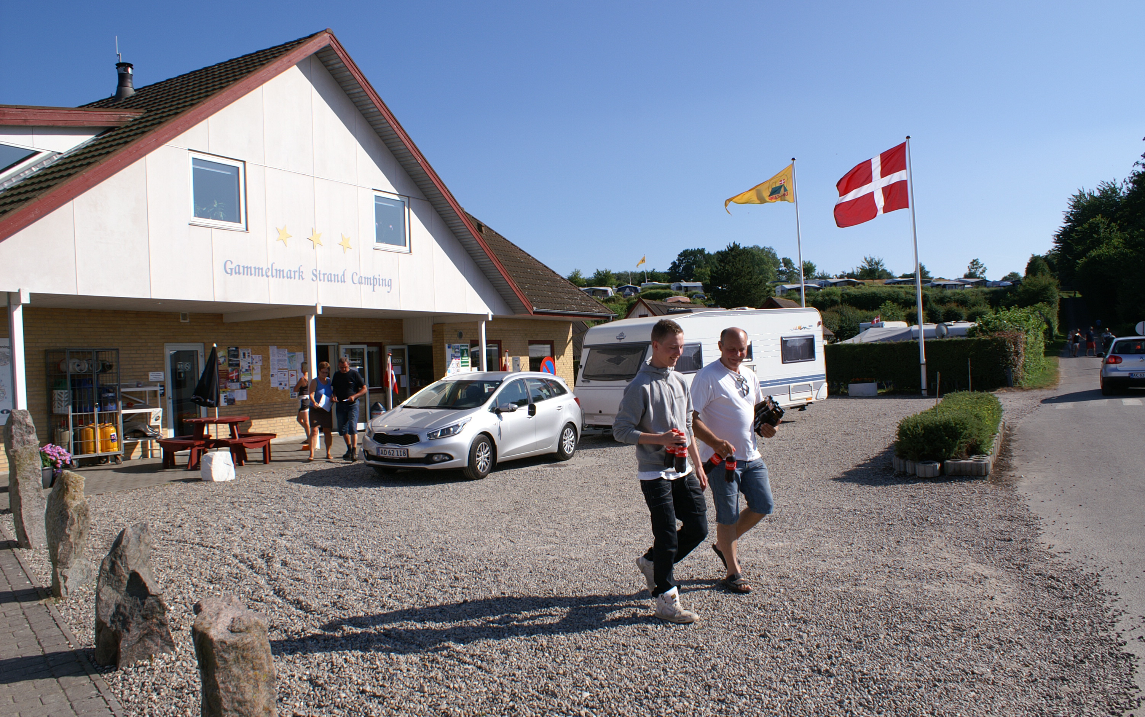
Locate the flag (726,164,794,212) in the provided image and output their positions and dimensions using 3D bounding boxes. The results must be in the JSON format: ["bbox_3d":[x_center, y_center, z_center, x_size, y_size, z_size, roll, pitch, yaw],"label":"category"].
[{"bbox_3d":[6.210,-5.660,28.500,2.300,1.600,0.400,-3,-1,6],"label":"flag"}]

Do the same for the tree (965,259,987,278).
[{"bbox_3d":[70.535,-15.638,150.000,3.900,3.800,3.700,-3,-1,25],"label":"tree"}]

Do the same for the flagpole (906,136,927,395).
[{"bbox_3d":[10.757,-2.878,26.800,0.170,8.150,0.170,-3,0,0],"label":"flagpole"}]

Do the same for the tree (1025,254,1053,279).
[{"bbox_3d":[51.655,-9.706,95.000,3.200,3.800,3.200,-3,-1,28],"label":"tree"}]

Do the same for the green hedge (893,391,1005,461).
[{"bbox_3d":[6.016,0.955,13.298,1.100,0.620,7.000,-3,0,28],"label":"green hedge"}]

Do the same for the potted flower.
[{"bbox_3d":[-7.511,1.558,12.400,0.520,0.650,0.500,-2,0,0],"label":"potted flower"}]

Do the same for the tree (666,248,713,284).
[{"bbox_3d":[25.364,-19.481,185.000,10.200,8.600,9.000,-3,-1,0],"label":"tree"}]

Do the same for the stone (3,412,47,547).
[{"bbox_3d":[-5.638,1.246,8.850,0.290,1.410,0.330,-3,-1,27],"label":"stone"}]

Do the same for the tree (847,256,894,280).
[{"bbox_3d":[52.234,-15.795,150.000,7.500,4.600,6.500,-2,0,0],"label":"tree"}]

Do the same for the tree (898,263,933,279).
[{"bbox_3d":[59.900,-15.169,150.000,6.000,3.100,4.600,-3,-1,22],"label":"tree"}]

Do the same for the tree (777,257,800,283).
[{"bbox_3d":[41.547,-16.858,165.000,4.600,5.100,4.600,-3,-1,14],"label":"tree"}]

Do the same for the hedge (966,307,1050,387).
[{"bbox_3d":[15.973,-0.581,30.942,1.600,2.600,9.500,-3,-1,31],"label":"hedge"}]

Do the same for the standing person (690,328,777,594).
[{"bbox_3d":[1.091,0.683,5.800,0.580,1.770,0.520,-2,-1,-42],"label":"standing person"}]

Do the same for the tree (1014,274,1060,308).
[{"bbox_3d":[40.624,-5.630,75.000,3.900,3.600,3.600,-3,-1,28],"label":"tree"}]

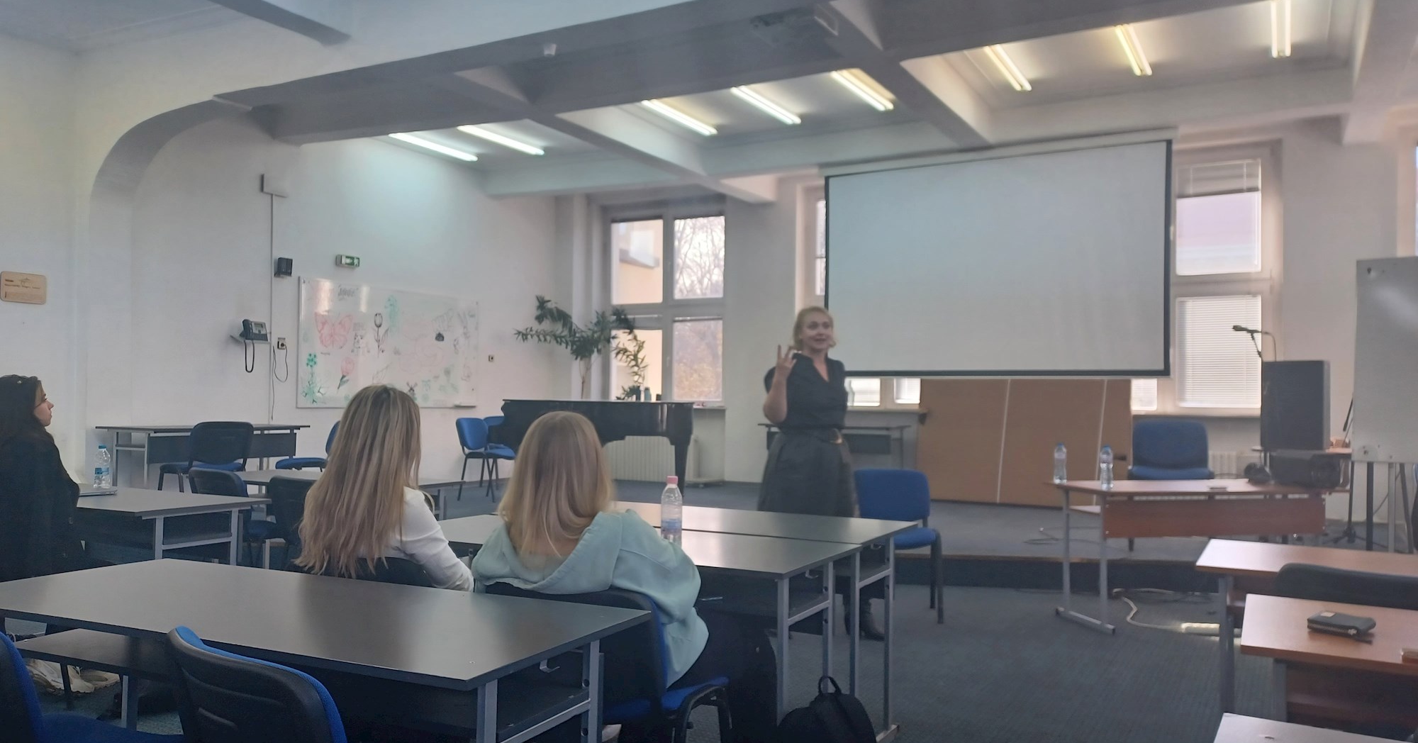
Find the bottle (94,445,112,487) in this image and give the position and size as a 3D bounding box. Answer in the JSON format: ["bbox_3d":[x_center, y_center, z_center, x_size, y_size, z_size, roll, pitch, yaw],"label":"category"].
[{"bbox_3d":[-2.950,0.458,4.985,0.072,0.215,0.072,0,-2,29],"label":"bottle"}]

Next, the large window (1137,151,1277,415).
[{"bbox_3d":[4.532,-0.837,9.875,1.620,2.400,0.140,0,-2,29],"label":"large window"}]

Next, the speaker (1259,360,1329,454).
[{"bbox_3d":[3.775,0.222,6.616,0.355,0.580,0.330,-1,-2,41],"label":"speaker"}]

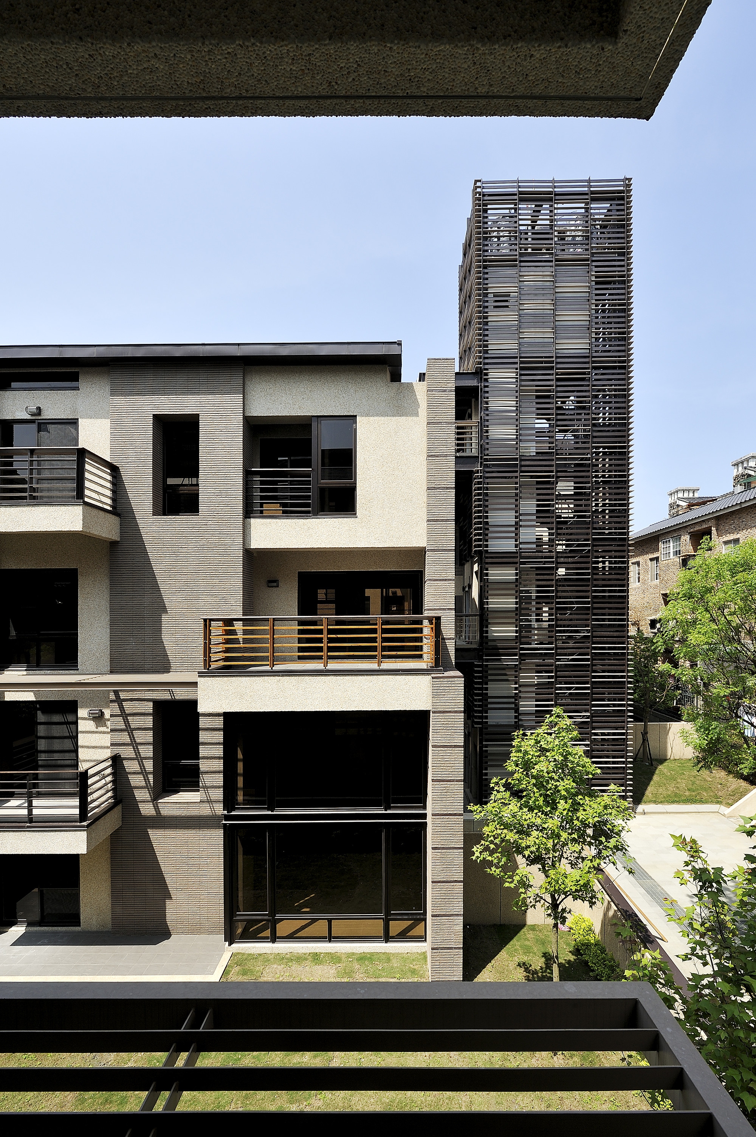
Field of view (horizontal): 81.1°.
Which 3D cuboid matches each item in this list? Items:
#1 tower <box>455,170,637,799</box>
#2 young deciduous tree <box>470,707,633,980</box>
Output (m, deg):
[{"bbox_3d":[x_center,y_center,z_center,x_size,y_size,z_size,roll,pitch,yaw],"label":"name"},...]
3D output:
[{"bbox_3d":[5.580,-2.350,15.900,5.000,20.000,4.000,0,0,0],"label":"tower"},{"bbox_3d":[2.980,5.300,7.600,2.750,5.800,2.700,0,0,0],"label":"young deciduous tree"}]

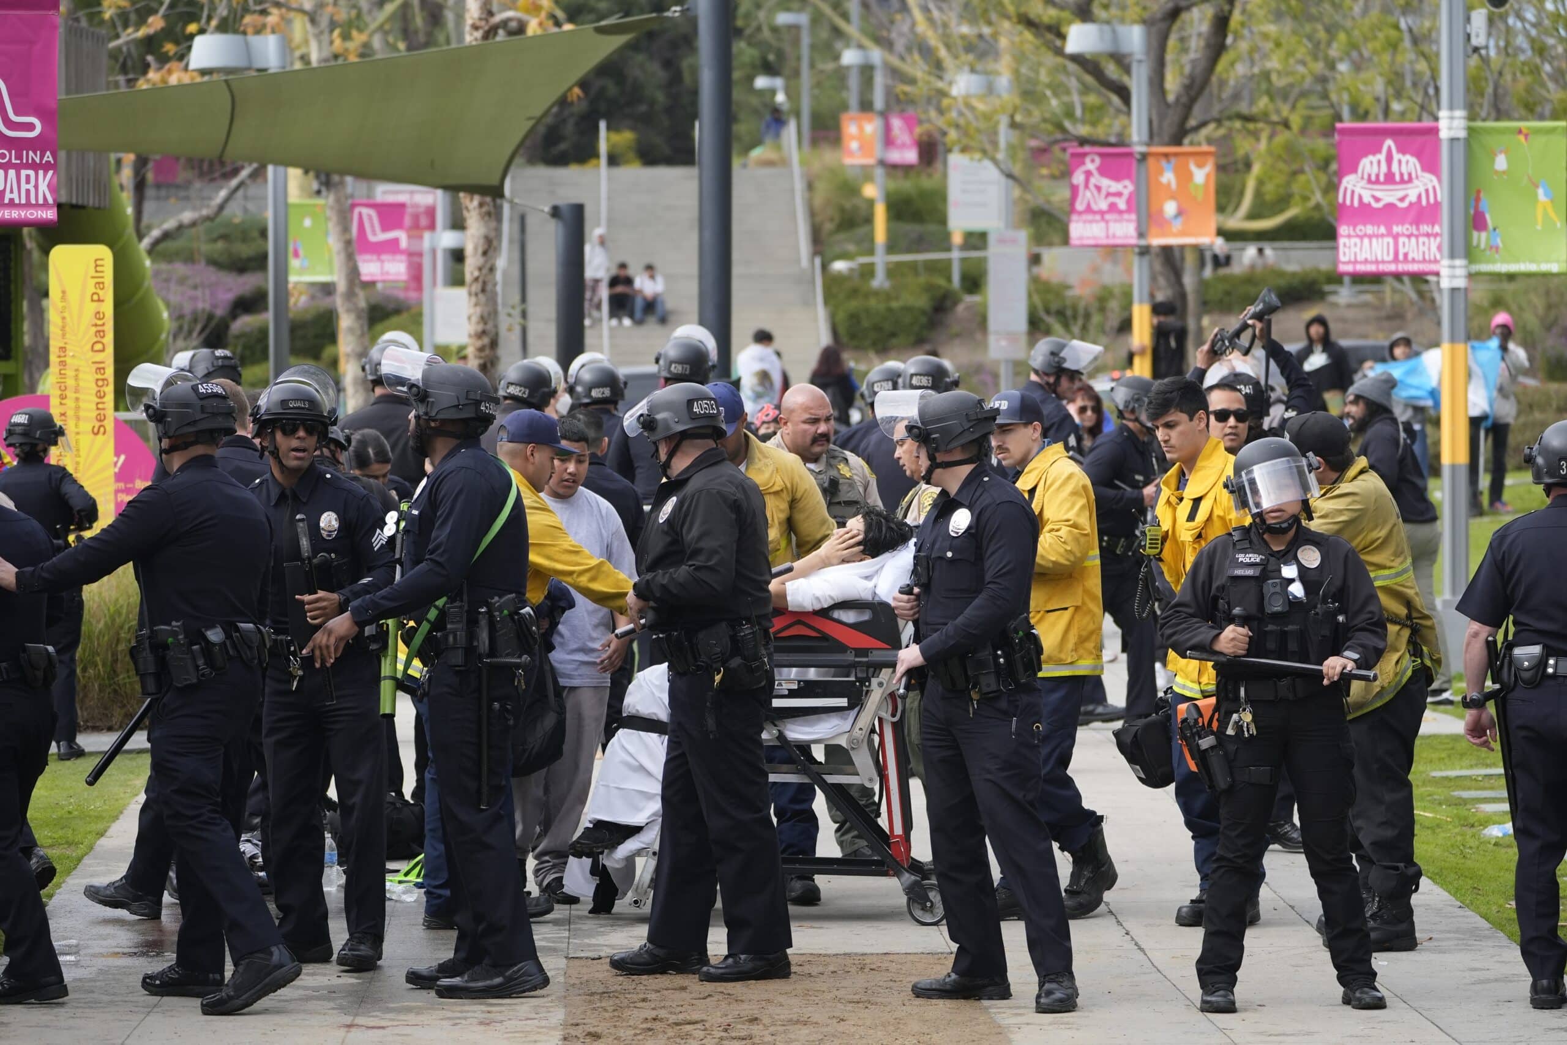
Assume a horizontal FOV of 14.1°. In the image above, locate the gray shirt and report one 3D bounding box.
[{"bbox_3d":[-0.674,0.216,21.800,0.460,0.700,0.300,0,1,21],"label":"gray shirt"}]

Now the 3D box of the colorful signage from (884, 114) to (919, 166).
[{"bbox_3d":[2.064,-6.699,111.000,0.620,0.910,0.030,0,1,-2],"label":"colorful signage"}]

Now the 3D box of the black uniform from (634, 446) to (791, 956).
[{"bbox_3d":[-0.217,0.551,19.600,0.460,1.570,0.530,0,1,-6],"label":"black uniform"}]

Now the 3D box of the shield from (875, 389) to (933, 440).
[{"bbox_3d":[0.363,-0.321,18.950,0.185,0.155,0.250,0,1,2],"label":"shield"}]

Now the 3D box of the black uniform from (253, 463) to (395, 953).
[{"bbox_3d":[-1.458,0.590,20.100,0.500,1.560,0.360,0,1,23],"label":"black uniform"}]

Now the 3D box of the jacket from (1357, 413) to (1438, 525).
[{"bbox_3d":[3.342,-0.285,34.800,0.480,0.660,0.500,0,1,3],"label":"jacket"}]

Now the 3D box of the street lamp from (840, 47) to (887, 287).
[{"bbox_3d":[1.411,-6.186,111.000,0.780,4.220,0.500,0,1,-1],"label":"street lamp"}]

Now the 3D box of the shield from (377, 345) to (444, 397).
[{"bbox_3d":[-1.123,-0.453,19.200,0.180,0.170,0.250,0,1,26],"label":"shield"}]

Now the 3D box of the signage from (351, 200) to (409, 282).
[{"bbox_3d":[-4.348,-3.033,68.500,0.600,0.880,0.040,0,1,0],"label":"signage"}]

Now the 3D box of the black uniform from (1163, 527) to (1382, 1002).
[{"bbox_3d":[1.439,0.686,18.650,0.640,1.375,0.420,0,1,-2],"label":"black uniform"}]

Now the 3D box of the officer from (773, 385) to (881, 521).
[{"bbox_3d":[0.157,0.379,23.600,0.620,1.800,0.450,0,1,-14],"label":"officer"}]

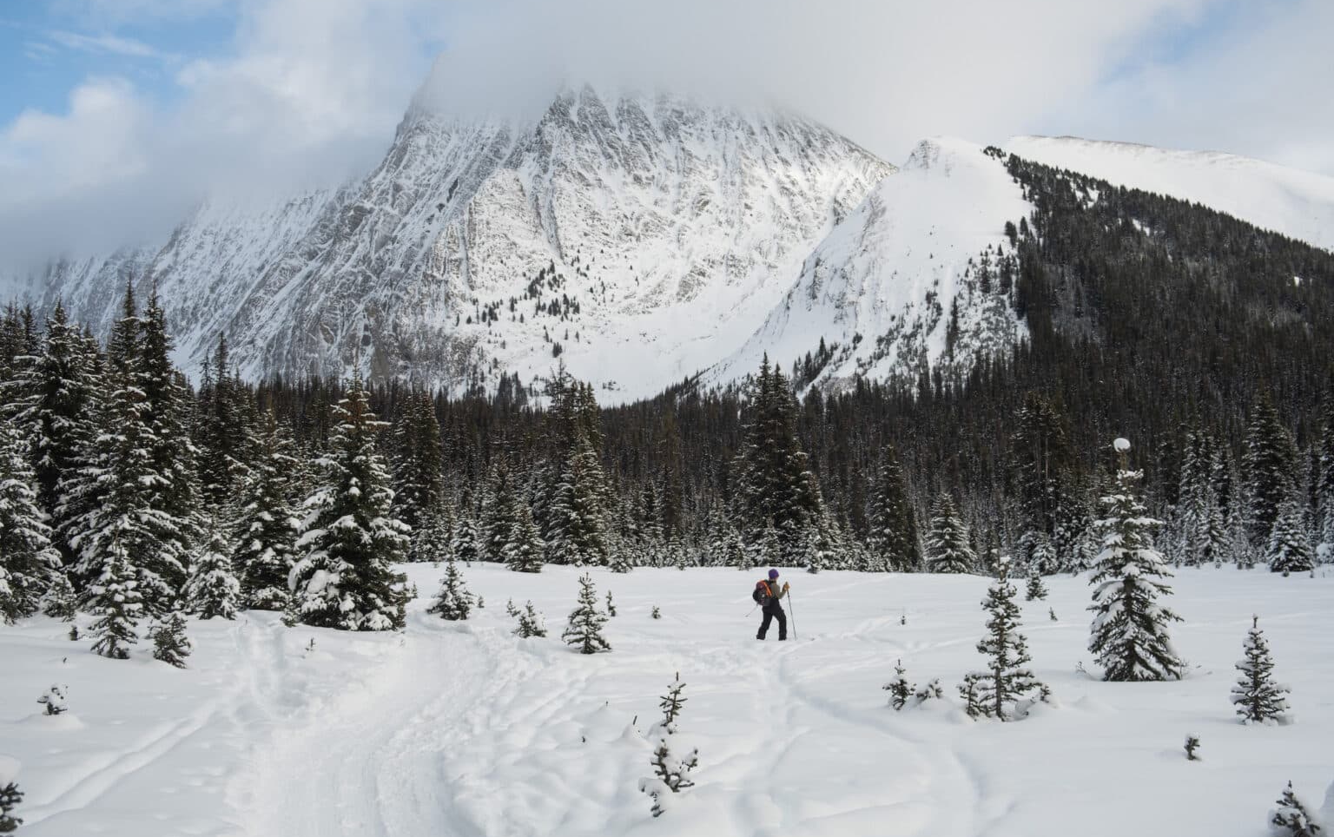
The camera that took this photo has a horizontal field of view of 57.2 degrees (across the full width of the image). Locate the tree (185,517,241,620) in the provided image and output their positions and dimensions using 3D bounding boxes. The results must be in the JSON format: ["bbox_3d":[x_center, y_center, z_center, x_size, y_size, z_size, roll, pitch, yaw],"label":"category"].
[{"bbox_3d":[-13.064,4.295,35.152,1.580,2.950,1.530,0,-6,0],"label":"tree"}]

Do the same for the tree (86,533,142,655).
[{"bbox_3d":[-10.762,3.450,23.912,1.095,2.404,1.095,2,-6,-24],"label":"tree"}]

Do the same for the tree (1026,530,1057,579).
[{"bbox_3d":[20.224,7.298,66.118,1.688,2.522,1.688,-2,-6,17],"label":"tree"}]

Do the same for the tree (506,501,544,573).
[{"bbox_3d":[-7.767,6.511,67.180,2.227,3.848,2.227,1,-5,-7],"label":"tree"}]

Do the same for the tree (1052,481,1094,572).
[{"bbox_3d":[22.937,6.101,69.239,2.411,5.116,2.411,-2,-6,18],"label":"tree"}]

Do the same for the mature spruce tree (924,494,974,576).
[{"bbox_3d":[15.476,6.268,67.205,2.798,4.393,2.798,-1,-5,13],"label":"mature spruce tree"}]

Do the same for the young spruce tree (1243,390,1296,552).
[{"bbox_3d":[43.743,4.264,88.634,3.830,12.250,3.710,0,-6,0],"label":"young spruce tree"}]

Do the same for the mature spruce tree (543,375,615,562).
[{"bbox_3d":[-5.878,3.387,80.655,4.640,12.670,4.500,0,-6,0],"label":"mature spruce tree"}]

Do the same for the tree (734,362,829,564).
[{"bbox_3d":[7.780,2.793,83.740,6.440,14.310,6.240,0,-6,0],"label":"tree"}]

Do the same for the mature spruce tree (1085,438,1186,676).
[{"bbox_3d":[7.940,2.368,20.888,1.641,4.035,1.641,-2,-6,21],"label":"mature spruce tree"}]

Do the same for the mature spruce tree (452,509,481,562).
[{"bbox_3d":[-12.110,7.078,74.147,1.703,3.147,1.703,1,-5,-9],"label":"mature spruce tree"}]

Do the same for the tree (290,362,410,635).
[{"bbox_3d":[-8.149,2.014,31.817,3.115,6.798,3.115,1,-6,-14],"label":"tree"}]

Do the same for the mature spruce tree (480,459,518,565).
[{"bbox_3d":[-10.124,5.562,74.289,2.523,6.191,2.523,1,-5,-8],"label":"mature spruce tree"}]

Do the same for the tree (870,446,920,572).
[{"bbox_3d":[14.384,5.622,77.412,3.220,7.970,3.120,0,-6,0],"label":"tree"}]

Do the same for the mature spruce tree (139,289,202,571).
[{"bbox_3d":[-19.338,0.797,47.613,2.640,11.860,2.560,0,-6,0],"label":"mature spruce tree"}]

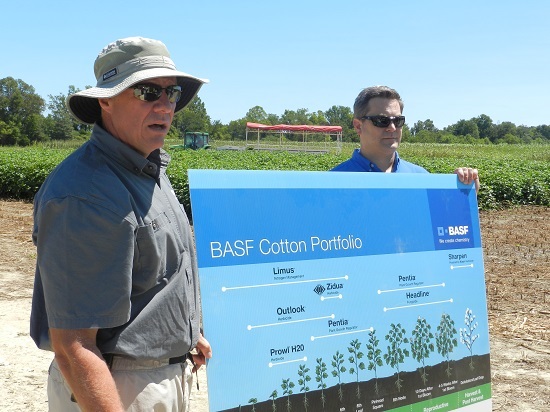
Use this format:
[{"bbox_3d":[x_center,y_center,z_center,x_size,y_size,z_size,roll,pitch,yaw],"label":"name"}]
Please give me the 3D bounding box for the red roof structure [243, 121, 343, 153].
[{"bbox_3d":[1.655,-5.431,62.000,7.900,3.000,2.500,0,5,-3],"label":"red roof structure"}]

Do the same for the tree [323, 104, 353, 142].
[{"bbox_3d":[14.832,-18.166,168.000,7.000,10.800,7.000,1,5,0],"label":"tree"}]

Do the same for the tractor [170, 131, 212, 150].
[{"bbox_3d":[-6.972,-4.843,61.000,4.000,2.750,2.100,-1,5,-22],"label":"tractor"}]

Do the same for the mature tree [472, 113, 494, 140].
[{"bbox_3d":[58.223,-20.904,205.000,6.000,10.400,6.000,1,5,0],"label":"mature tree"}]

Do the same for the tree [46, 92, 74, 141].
[{"bbox_3d":[-32.806,-12.724,112.000,4.700,9.600,4.700,1,5,0],"label":"tree"}]

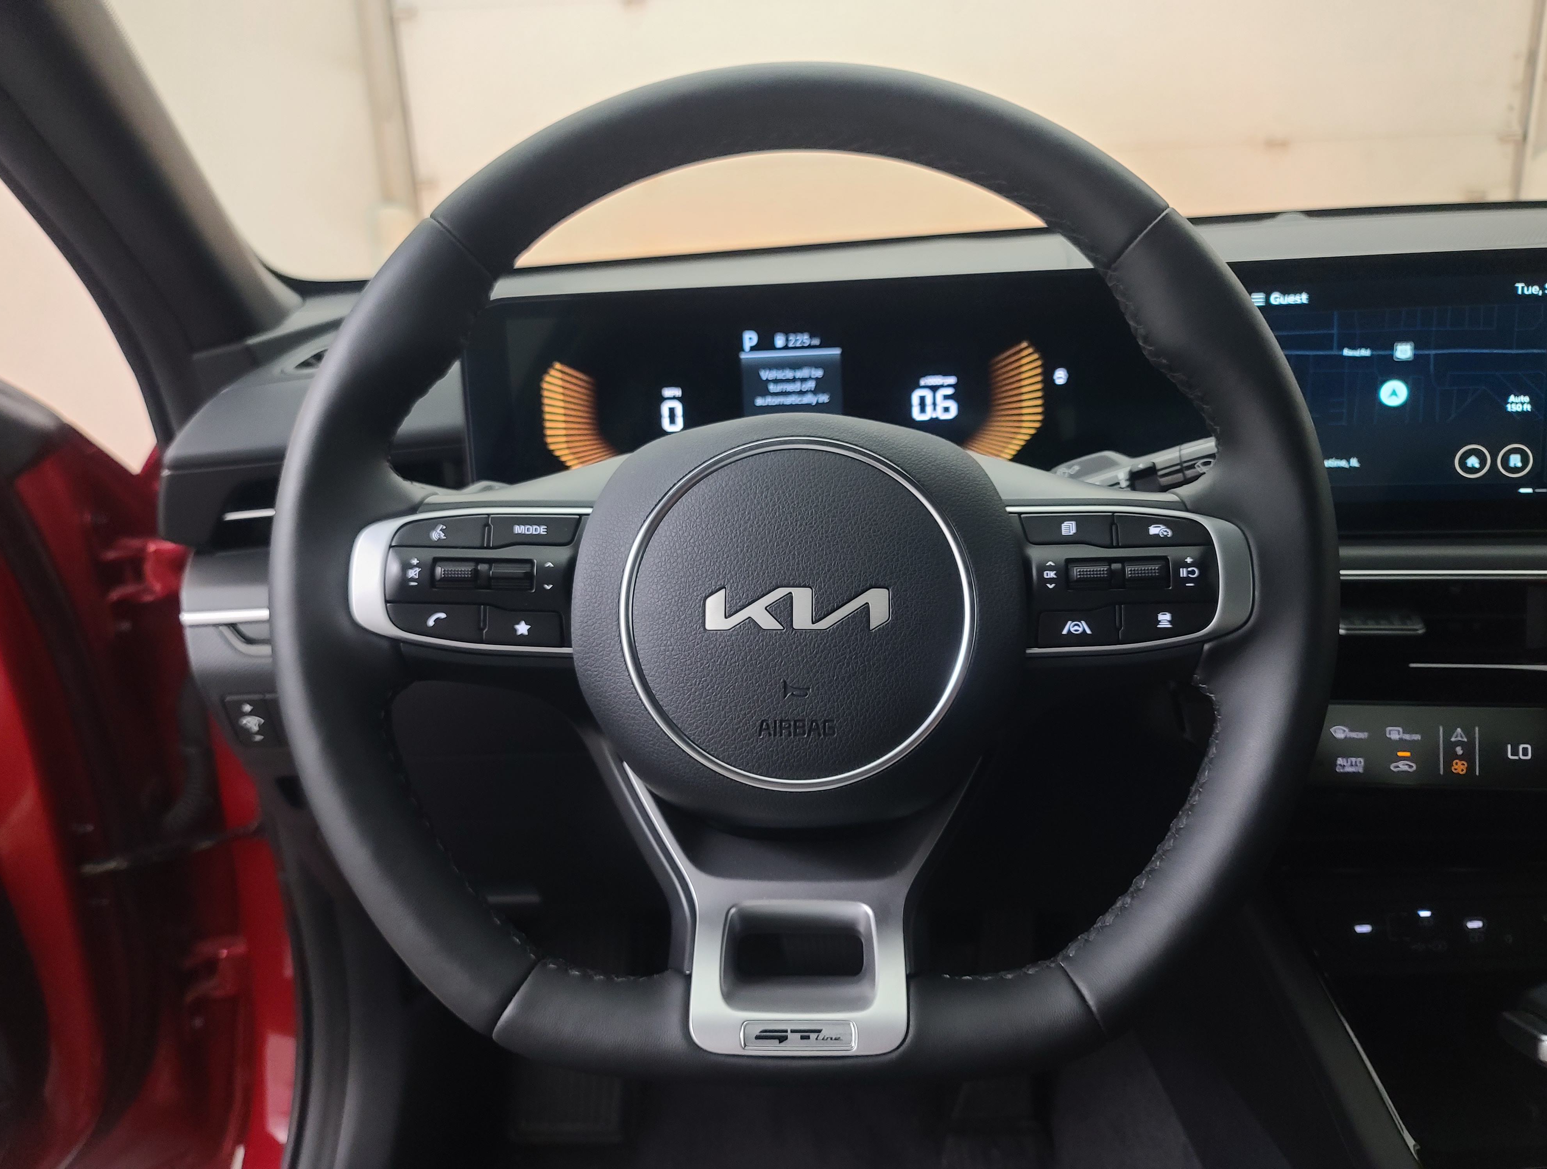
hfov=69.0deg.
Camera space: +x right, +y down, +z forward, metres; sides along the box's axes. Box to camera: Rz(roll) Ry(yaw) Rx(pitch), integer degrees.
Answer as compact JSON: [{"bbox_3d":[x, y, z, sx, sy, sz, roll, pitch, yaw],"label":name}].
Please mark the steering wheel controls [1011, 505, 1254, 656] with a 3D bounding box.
[{"bbox_3d":[0.122,-0.001,0.389,0.084,0.052,0.022,0,-7,0],"label":"steering wheel controls"}]

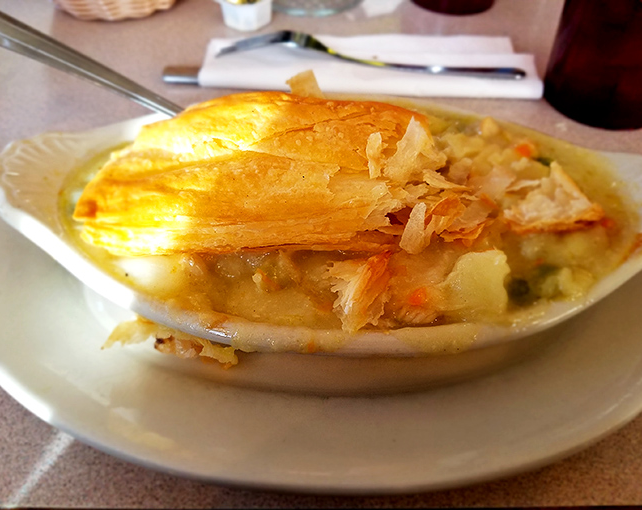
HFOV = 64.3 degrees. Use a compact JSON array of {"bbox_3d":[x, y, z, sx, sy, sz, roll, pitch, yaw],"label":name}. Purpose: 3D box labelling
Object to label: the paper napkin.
[{"bbox_3d":[0.030,-0.121,0.312,0.202,0.009,0.066,1,50,1],"label":"paper napkin"}]

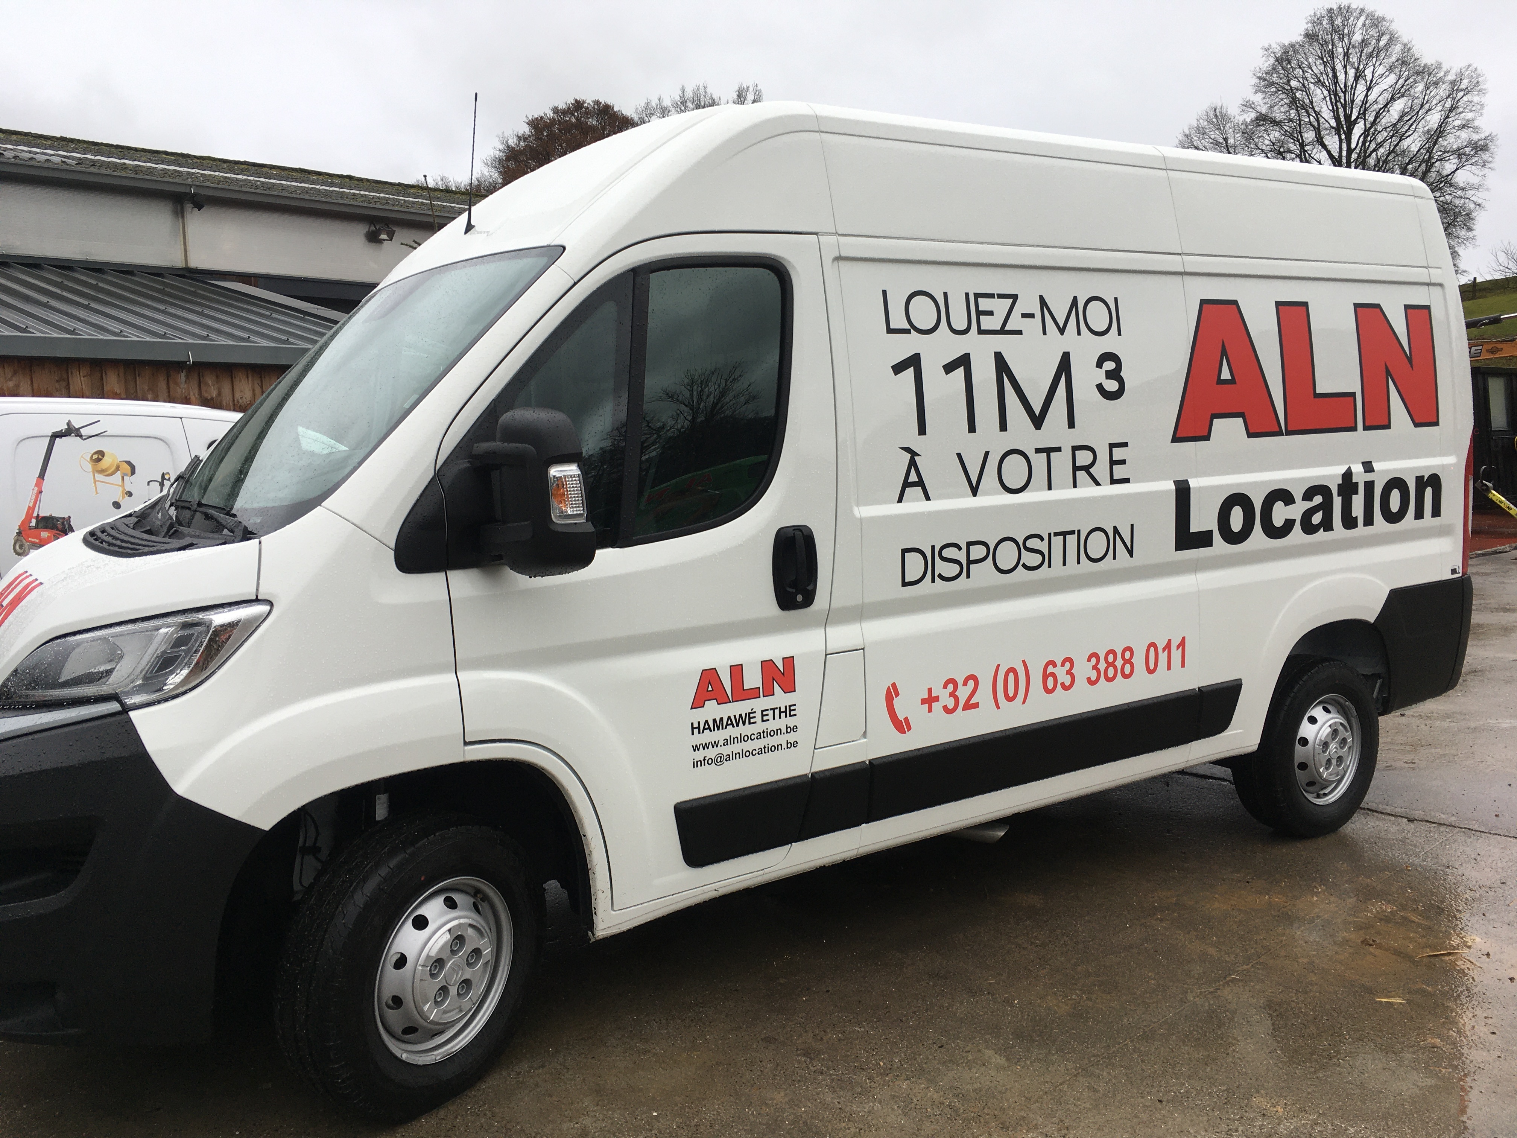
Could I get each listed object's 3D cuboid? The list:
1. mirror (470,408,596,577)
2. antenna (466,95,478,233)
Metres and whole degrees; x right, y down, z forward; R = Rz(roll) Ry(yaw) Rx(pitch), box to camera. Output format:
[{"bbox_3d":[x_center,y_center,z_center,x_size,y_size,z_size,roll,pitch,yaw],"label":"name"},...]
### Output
[{"bbox_3d":[-0.503,-0.166,2.780,0.185,0.365,0.275,-5,7,-33],"label":"mirror"},{"bbox_3d":[-0.851,-1.209,3.795,0.038,0.422,0.025,1,4,-34],"label":"antenna"}]

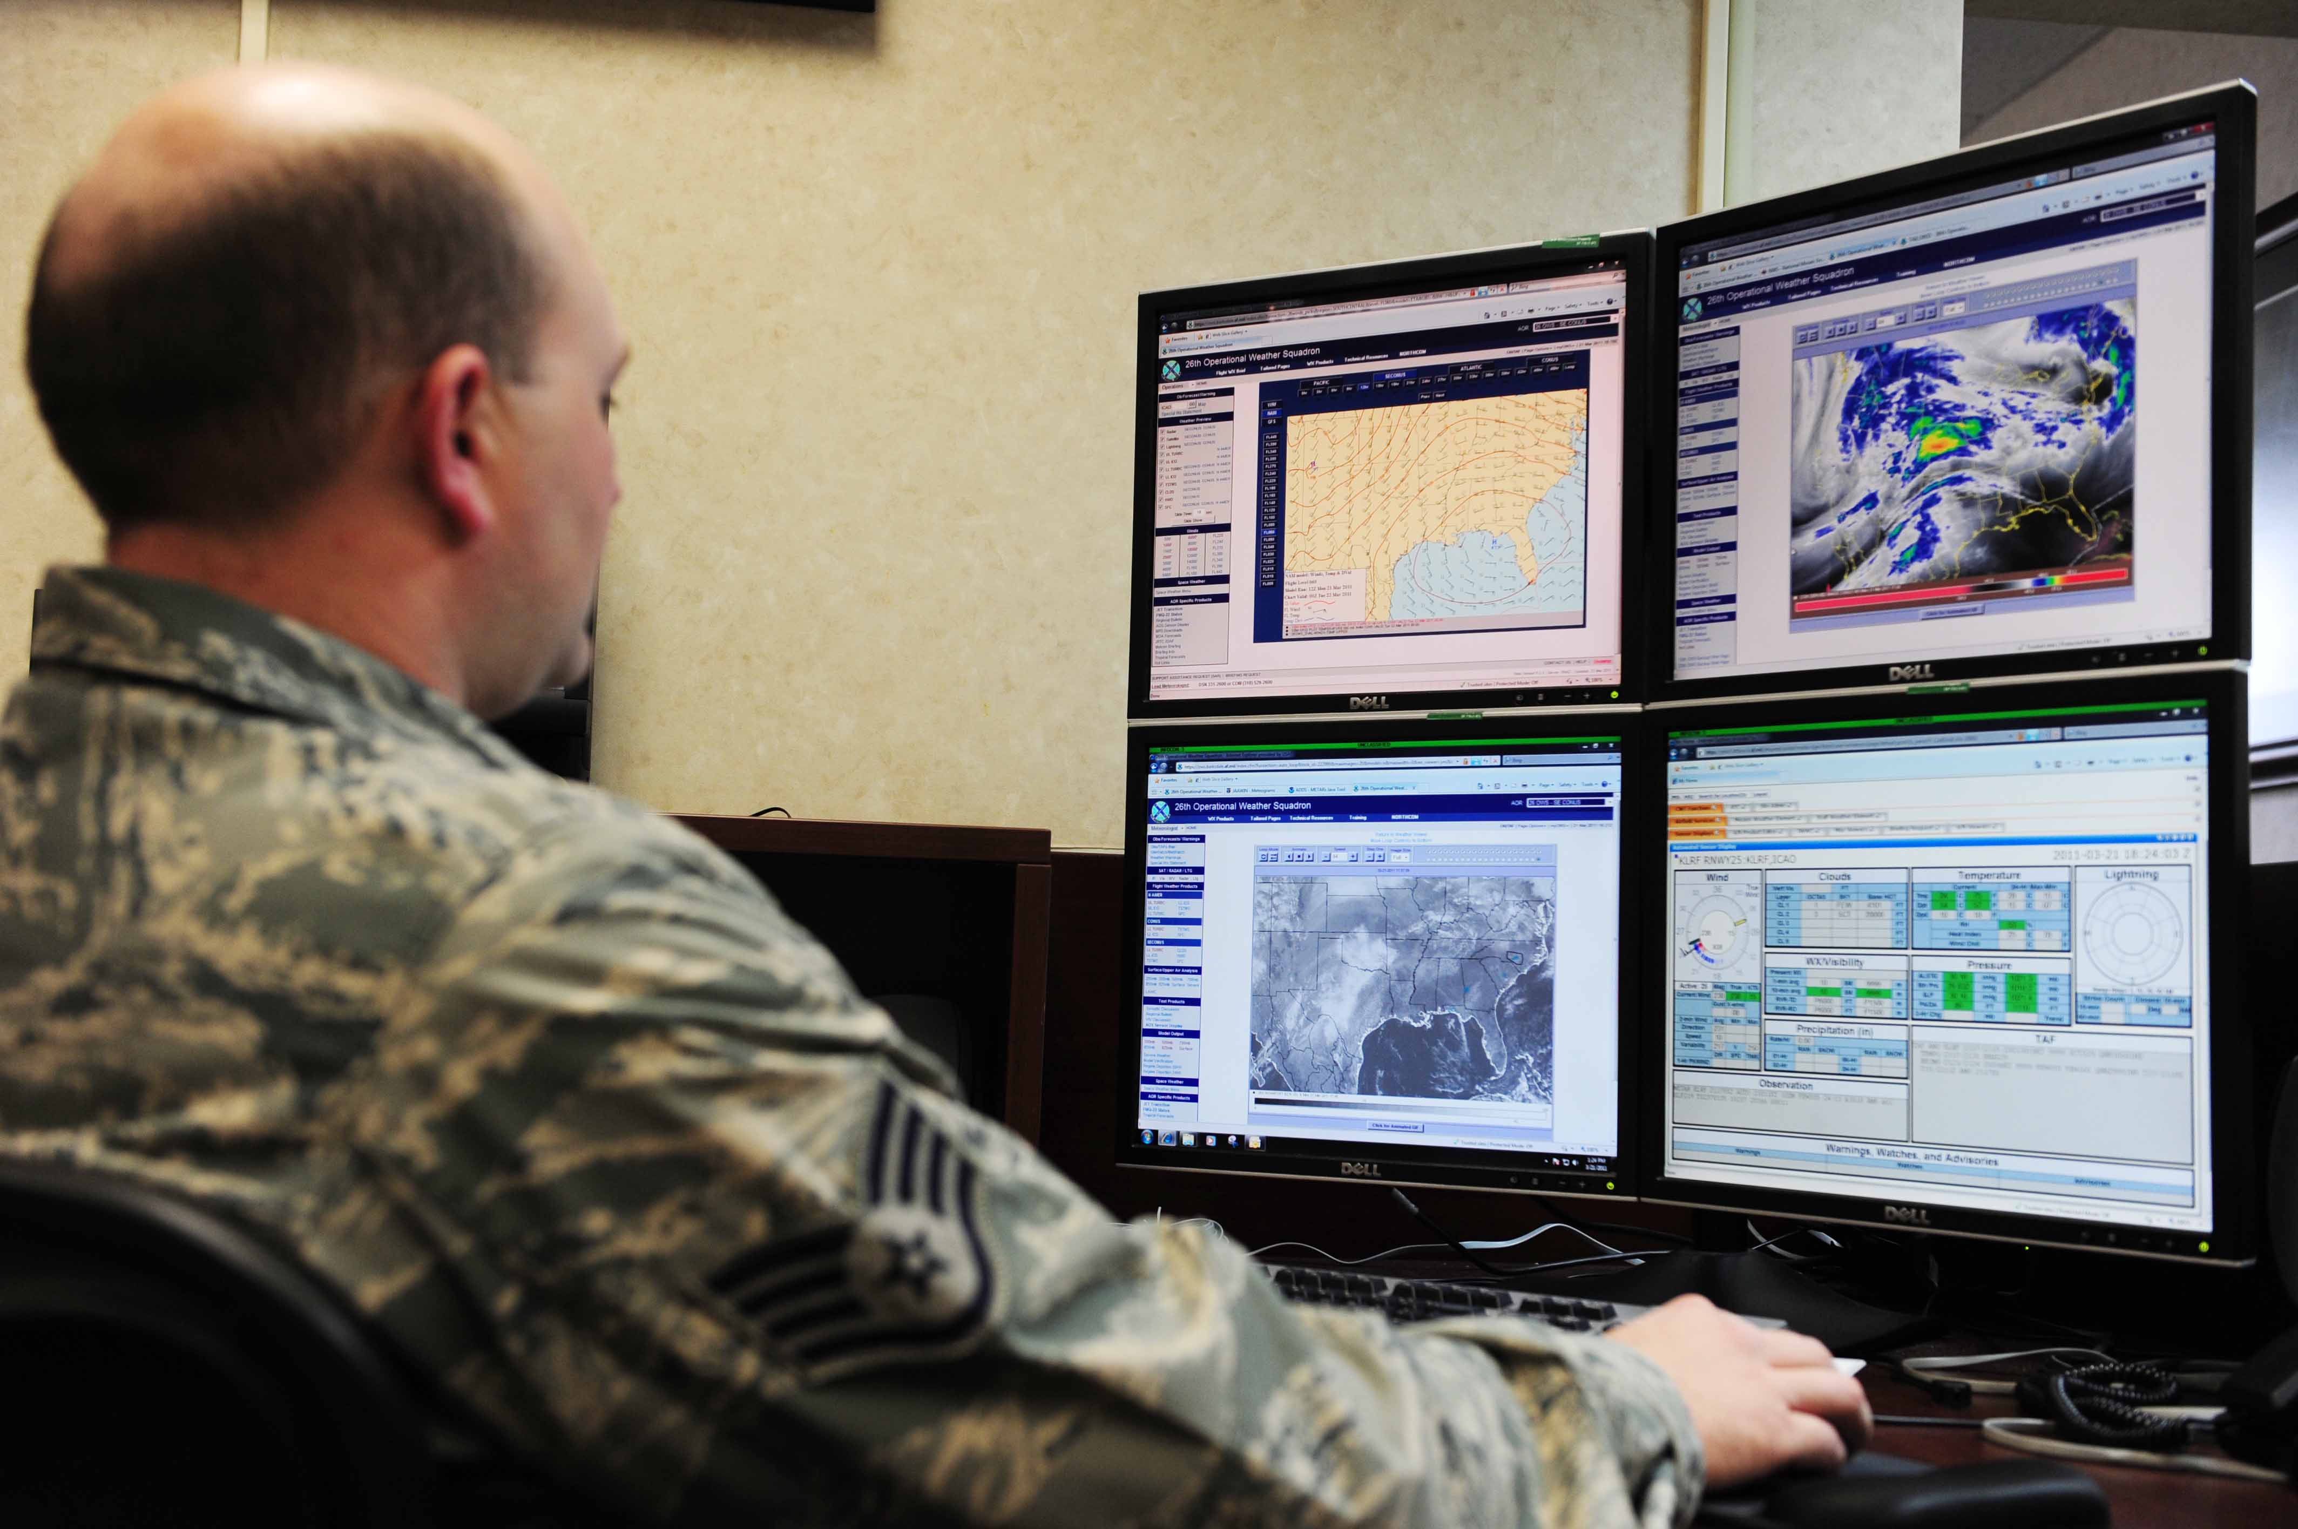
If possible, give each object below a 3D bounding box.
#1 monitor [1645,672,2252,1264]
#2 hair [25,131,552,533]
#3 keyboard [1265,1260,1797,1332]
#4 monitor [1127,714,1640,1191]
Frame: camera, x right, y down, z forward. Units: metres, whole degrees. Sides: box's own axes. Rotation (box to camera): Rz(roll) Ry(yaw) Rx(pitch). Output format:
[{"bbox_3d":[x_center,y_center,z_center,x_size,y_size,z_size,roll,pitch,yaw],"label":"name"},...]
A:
[{"bbox_3d":[0.493,0.122,1.595,0.060,0.333,0.411,5,-5,-42],"label":"monitor"},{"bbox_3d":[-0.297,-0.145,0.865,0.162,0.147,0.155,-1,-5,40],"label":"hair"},{"bbox_3d":[0.120,0.315,1.450,0.450,0.032,0.157,-1,-5,35],"label":"keyboard"},{"bbox_3d":[0.173,0.135,1.859,0.411,0.333,0.060,0,-5,30],"label":"monitor"}]

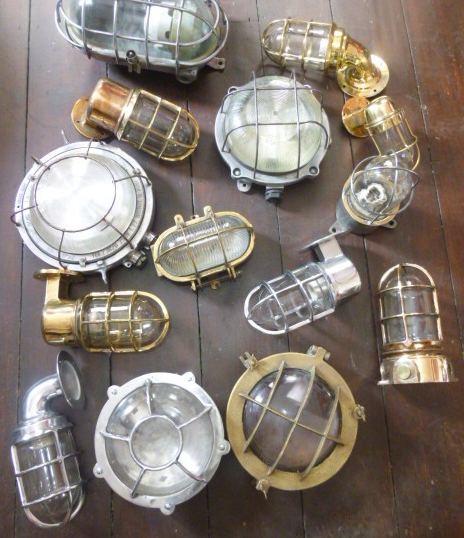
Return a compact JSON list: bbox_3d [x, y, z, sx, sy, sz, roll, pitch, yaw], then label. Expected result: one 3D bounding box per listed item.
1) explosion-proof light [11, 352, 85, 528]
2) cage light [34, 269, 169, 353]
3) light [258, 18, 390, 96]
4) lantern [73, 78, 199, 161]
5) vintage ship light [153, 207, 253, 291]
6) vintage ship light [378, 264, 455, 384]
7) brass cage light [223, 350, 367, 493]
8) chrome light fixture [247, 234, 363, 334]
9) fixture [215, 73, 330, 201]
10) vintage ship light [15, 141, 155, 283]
[{"bbox_3d":[-0.364,0.335,0.881,0.140,0.125,0.325,-12,78,-4],"label":"explosion-proof light"},{"bbox_3d":[-0.266,0.092,0.930,0.275,0.128,0.172,0,78,-2],"label":"cage light"},{"bbox_3d":[0.236,-0.524,1.075,0.325,0.140,0.130,12,78,2],"label":"light"},{"bbox_3d":[-0.233,-0.341,1.020,0.325,0.150,0.122,27,78,5],"label":"lantern"},{"bbox_3d":[-0.060,-0.044,0.978,0.232,0.105,0.160,-14,79,-5],"label":"vintage ship light"},{"bbox_3d":[0.374,0.112,0.927,0.154,0.154,0.254,1,77,-1],"label":"vintage ship light"},{"bbox_3d":[0.119,0.299,0.898,0.275,0.125,0.285,20,78,3],"label":"brass cage light"},{"bbox_3d":[0.155,0.039,0.957,0.268,0.116,0.146,-22,79,-6],"label":"chrome light fixture"},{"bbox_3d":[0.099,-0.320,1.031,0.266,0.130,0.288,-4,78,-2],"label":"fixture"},{"bbox_3d":[-0.314,-0.136,0.964,0.305,0.155,0.305,6,78,-1],"label":"vintage ship light"}]

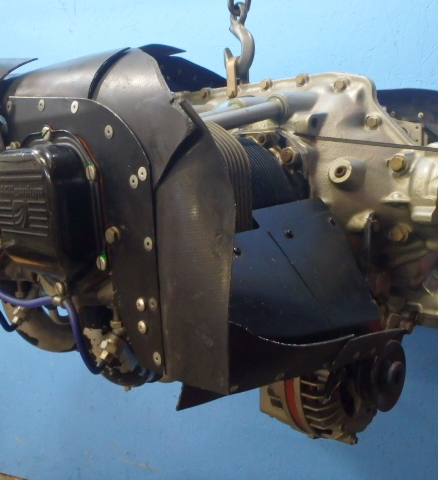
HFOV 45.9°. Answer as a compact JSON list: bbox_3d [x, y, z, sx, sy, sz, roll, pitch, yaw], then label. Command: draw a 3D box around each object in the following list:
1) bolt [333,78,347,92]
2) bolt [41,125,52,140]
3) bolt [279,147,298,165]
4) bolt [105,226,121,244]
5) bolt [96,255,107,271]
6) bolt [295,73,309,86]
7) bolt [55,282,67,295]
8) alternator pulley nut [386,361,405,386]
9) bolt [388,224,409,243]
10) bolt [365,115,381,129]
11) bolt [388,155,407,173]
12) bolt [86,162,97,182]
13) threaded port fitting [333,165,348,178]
[{"bbox_3d":[0.148,-0.188,0.631,0.016,0.016,0.010,6,12,42],"label":"bolt"},{"bbox_3d":[-0.153,-0.095,0.459,0.012,0.012,0.007,6,14,42],"label":"bolt"},{"bbox_3d":[0.088,-0.106,0.648,0.019,0.019,0.012,6,12,42],"label":"bolt"},{"bbox_3d":[-0.090,-0.004,0.440,0.015,0.015,0.008,6,14,42],"label":"bolt"},{"bbox_3d":[-0.099,0.019,0.434,0.012,0.012,0.006,6,14,42],"label":"bolt"},{"bbox_3d":[0.107,-0.207,0.668,0.015,0.015,0.010,6,12,42],"label":"bolt"},{"bbox_3d":[-0.137,0.042,0.450,0.011,0.011,0.006,6,12,42],"label":"bolt"},{"bbox_3d":[0.177,0.133,0.517,0.010,0.025,0.025,6,12,43],"label":"alternator pulley nut"},{"bbox_3d":[0.204,-0.008,0.588,0.018,0.018,0.014,6,12,42],"label":"bolt"},{"bbox_3d":[0.181,-0.139,0.605,0.017,0.017,0.010,6,12,42],"label":"bolt"},{"bbox_3d":[0.190,-0.081,0.550,0.018,0.018,0.010,6,14,42],"label":"bolt"},{"bbox_3d":[-0.098,-0.052,0.396,0.011,0.011,0.006,6,12,42],"label":"bolt"},{"bbox_3d":[0.135,-0.076,0.574,0.014,0.014,0.008,6,-4,43],"label":"threaded port fitting"}]

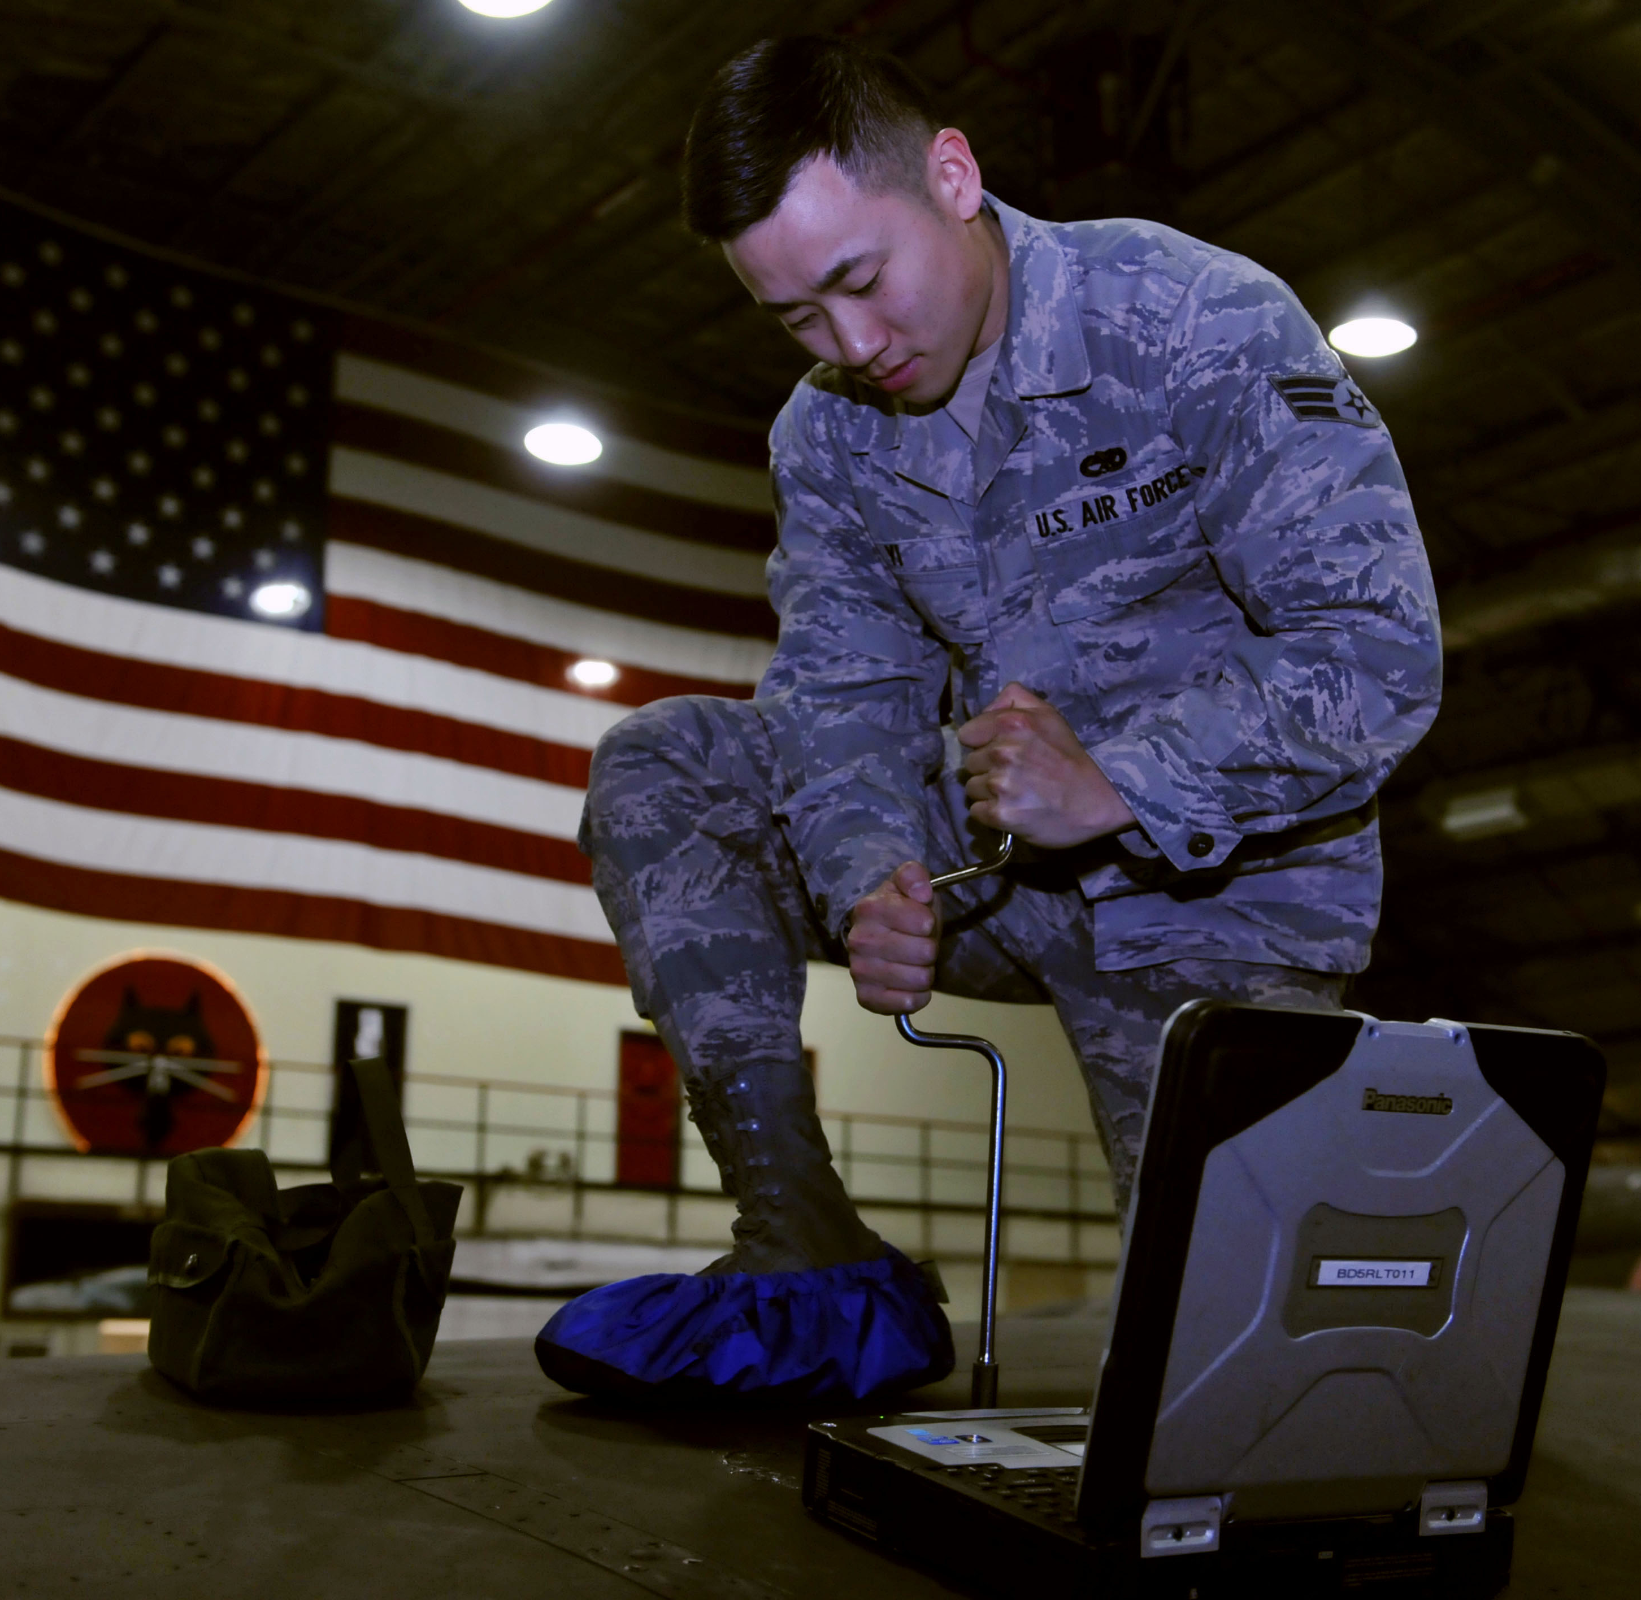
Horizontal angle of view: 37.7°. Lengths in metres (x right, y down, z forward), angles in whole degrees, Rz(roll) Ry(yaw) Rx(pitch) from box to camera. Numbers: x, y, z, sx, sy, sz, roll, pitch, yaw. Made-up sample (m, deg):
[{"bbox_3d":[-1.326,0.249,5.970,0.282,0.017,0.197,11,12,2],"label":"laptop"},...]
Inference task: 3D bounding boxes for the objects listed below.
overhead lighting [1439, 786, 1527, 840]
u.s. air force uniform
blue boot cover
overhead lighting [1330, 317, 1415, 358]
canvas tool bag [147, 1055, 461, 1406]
[{"bbox_3d":[6.072,0.120,22.000,0.300,0.310,0.780,10,-17,-34],"label":"overhead lighting"},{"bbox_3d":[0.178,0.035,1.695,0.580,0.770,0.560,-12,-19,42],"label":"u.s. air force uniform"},{"bbox_3d":[-0.052,0.373,1.690,0.315,0.110,0.130,10,-16,-33],"label":"blue boot cover"},{"bbox_3d":[3.839,-3.262,16.709,0.600,0.260,0.600,0,-14,0],"label":"overhead lighting"},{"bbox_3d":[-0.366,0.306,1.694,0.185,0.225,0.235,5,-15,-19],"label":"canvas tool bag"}]

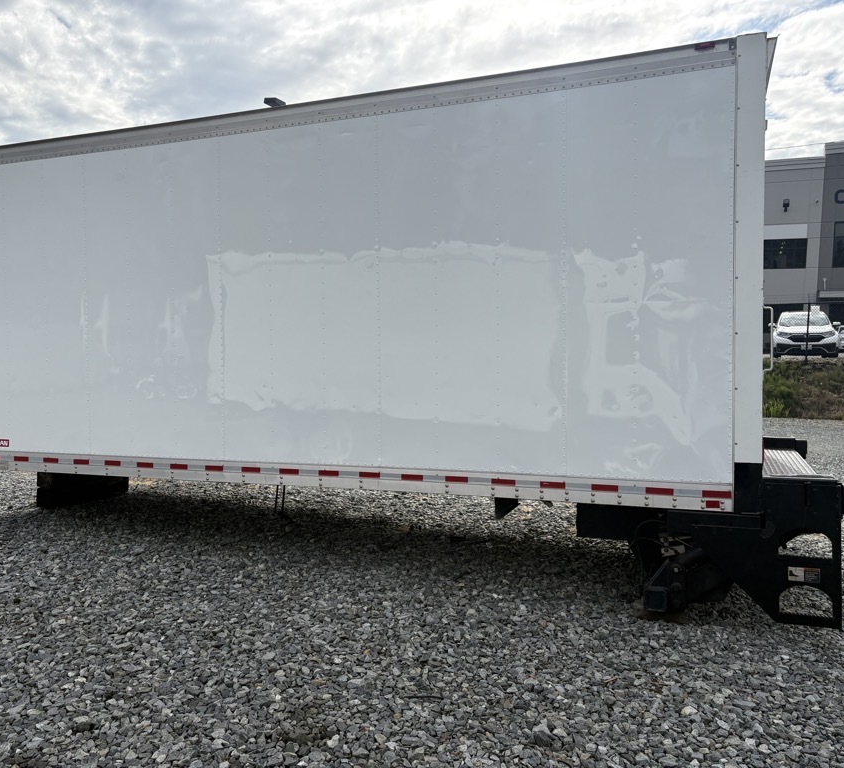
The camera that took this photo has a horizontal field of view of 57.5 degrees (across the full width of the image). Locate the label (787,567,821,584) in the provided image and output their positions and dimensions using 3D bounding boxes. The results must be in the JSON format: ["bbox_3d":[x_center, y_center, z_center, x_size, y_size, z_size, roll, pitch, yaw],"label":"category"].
[{"bbox_3d":[2.045,1.021,4.110,0.156,0.077,0.004,1,2,21],"label":"label"}]

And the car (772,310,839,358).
[{"bbox_3d":[12.700,-1.550,25.550,1.870,1.680,4.600,2,4,24],"label":"car"}]

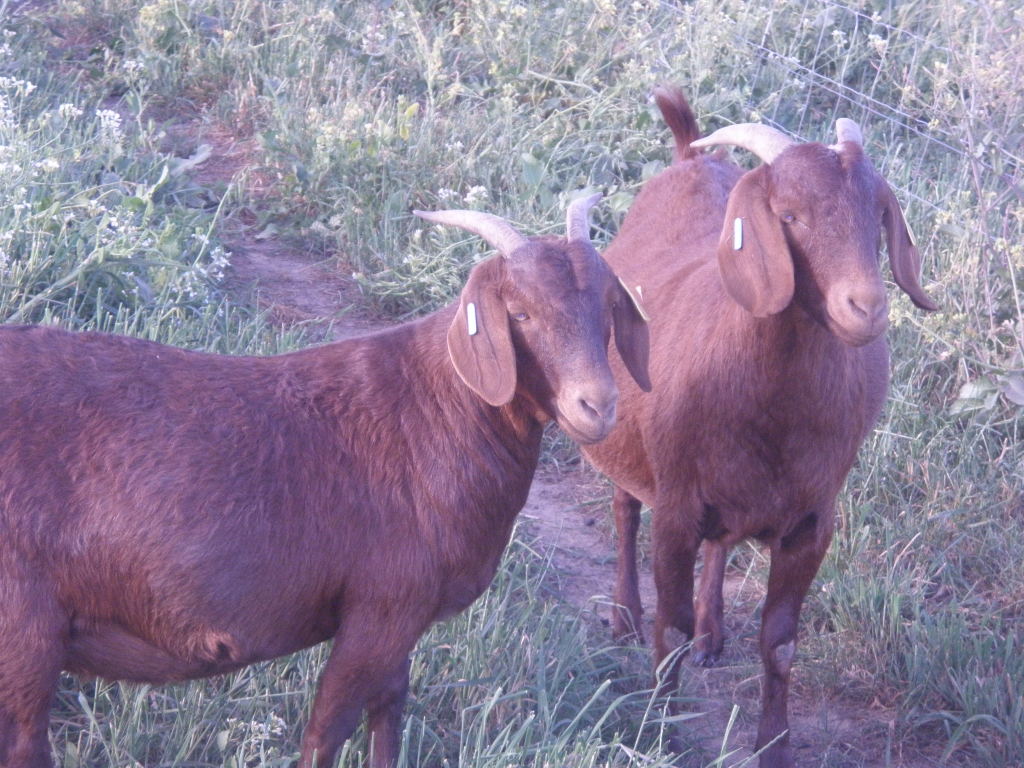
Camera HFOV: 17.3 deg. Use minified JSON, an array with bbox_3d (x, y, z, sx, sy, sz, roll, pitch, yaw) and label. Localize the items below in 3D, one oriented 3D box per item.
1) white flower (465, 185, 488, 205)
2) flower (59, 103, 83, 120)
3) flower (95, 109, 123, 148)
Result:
[{"bbox_3d":[-0.073,-0.388,6.900,0.049,0.034,0.045,0,13,0],"label":"white flower"},{"bbox_3d":[-0.967,-0.598,7.400,0.056,0.032,0.050,0,13,0],"label":"flower"},{"bbox_3d":[-0.869,-0.553,7.300,0.060,0.074,0.055,0,13,0],"label":"flower"}]

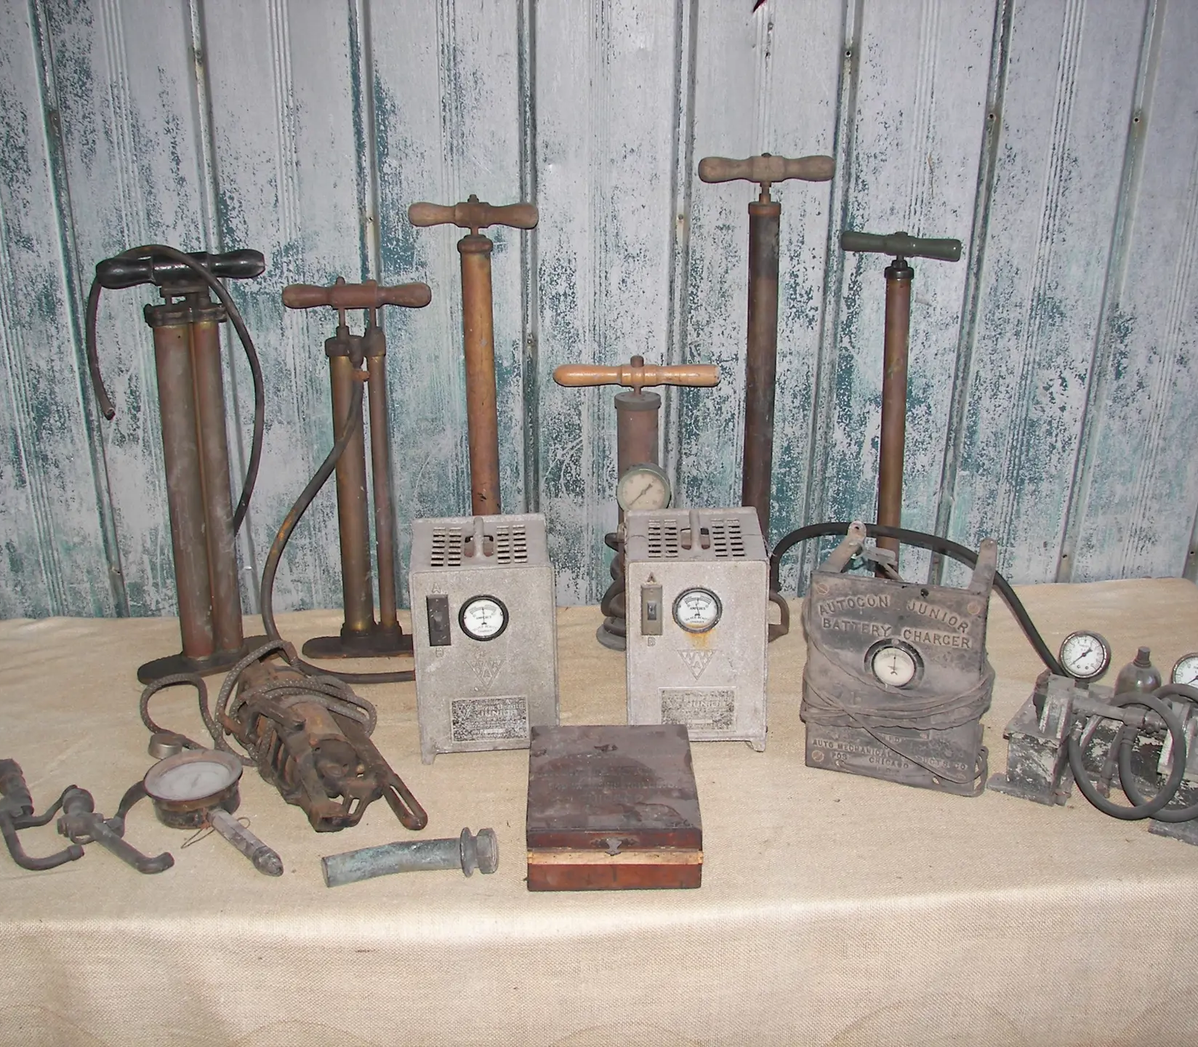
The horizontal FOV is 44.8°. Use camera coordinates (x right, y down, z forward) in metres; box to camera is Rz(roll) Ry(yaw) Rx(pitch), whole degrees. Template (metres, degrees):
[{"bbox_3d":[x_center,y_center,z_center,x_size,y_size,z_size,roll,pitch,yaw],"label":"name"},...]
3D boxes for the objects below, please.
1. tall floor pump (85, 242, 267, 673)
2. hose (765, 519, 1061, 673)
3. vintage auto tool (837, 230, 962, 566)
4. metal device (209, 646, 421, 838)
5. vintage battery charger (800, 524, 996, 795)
[{"bbox_3d":[-0.521,-0.076,1.880,0.225,0.560,0.105,-9,23,-20],"label":"tall floor pump"},{"bbox_3d":[0.424,0.104,1.969,0.399,0.195,0.062,9,24,23],"label":"hose"},{"bbox_3d":[0.409,-0.110,1.987,0.163,0.580,0.086,7,24,18],"label":"vintage auto tool"},{"bbox_3d":[-0.341,0.237,1.789,0.147,0.106,0.351,-14,26,-29],"label":"metal device"},{"bbox_3d":[0.351,0.145,1.722,0.204,0.312,0.081,8,19,19],"label":"vintage battery charger"}]

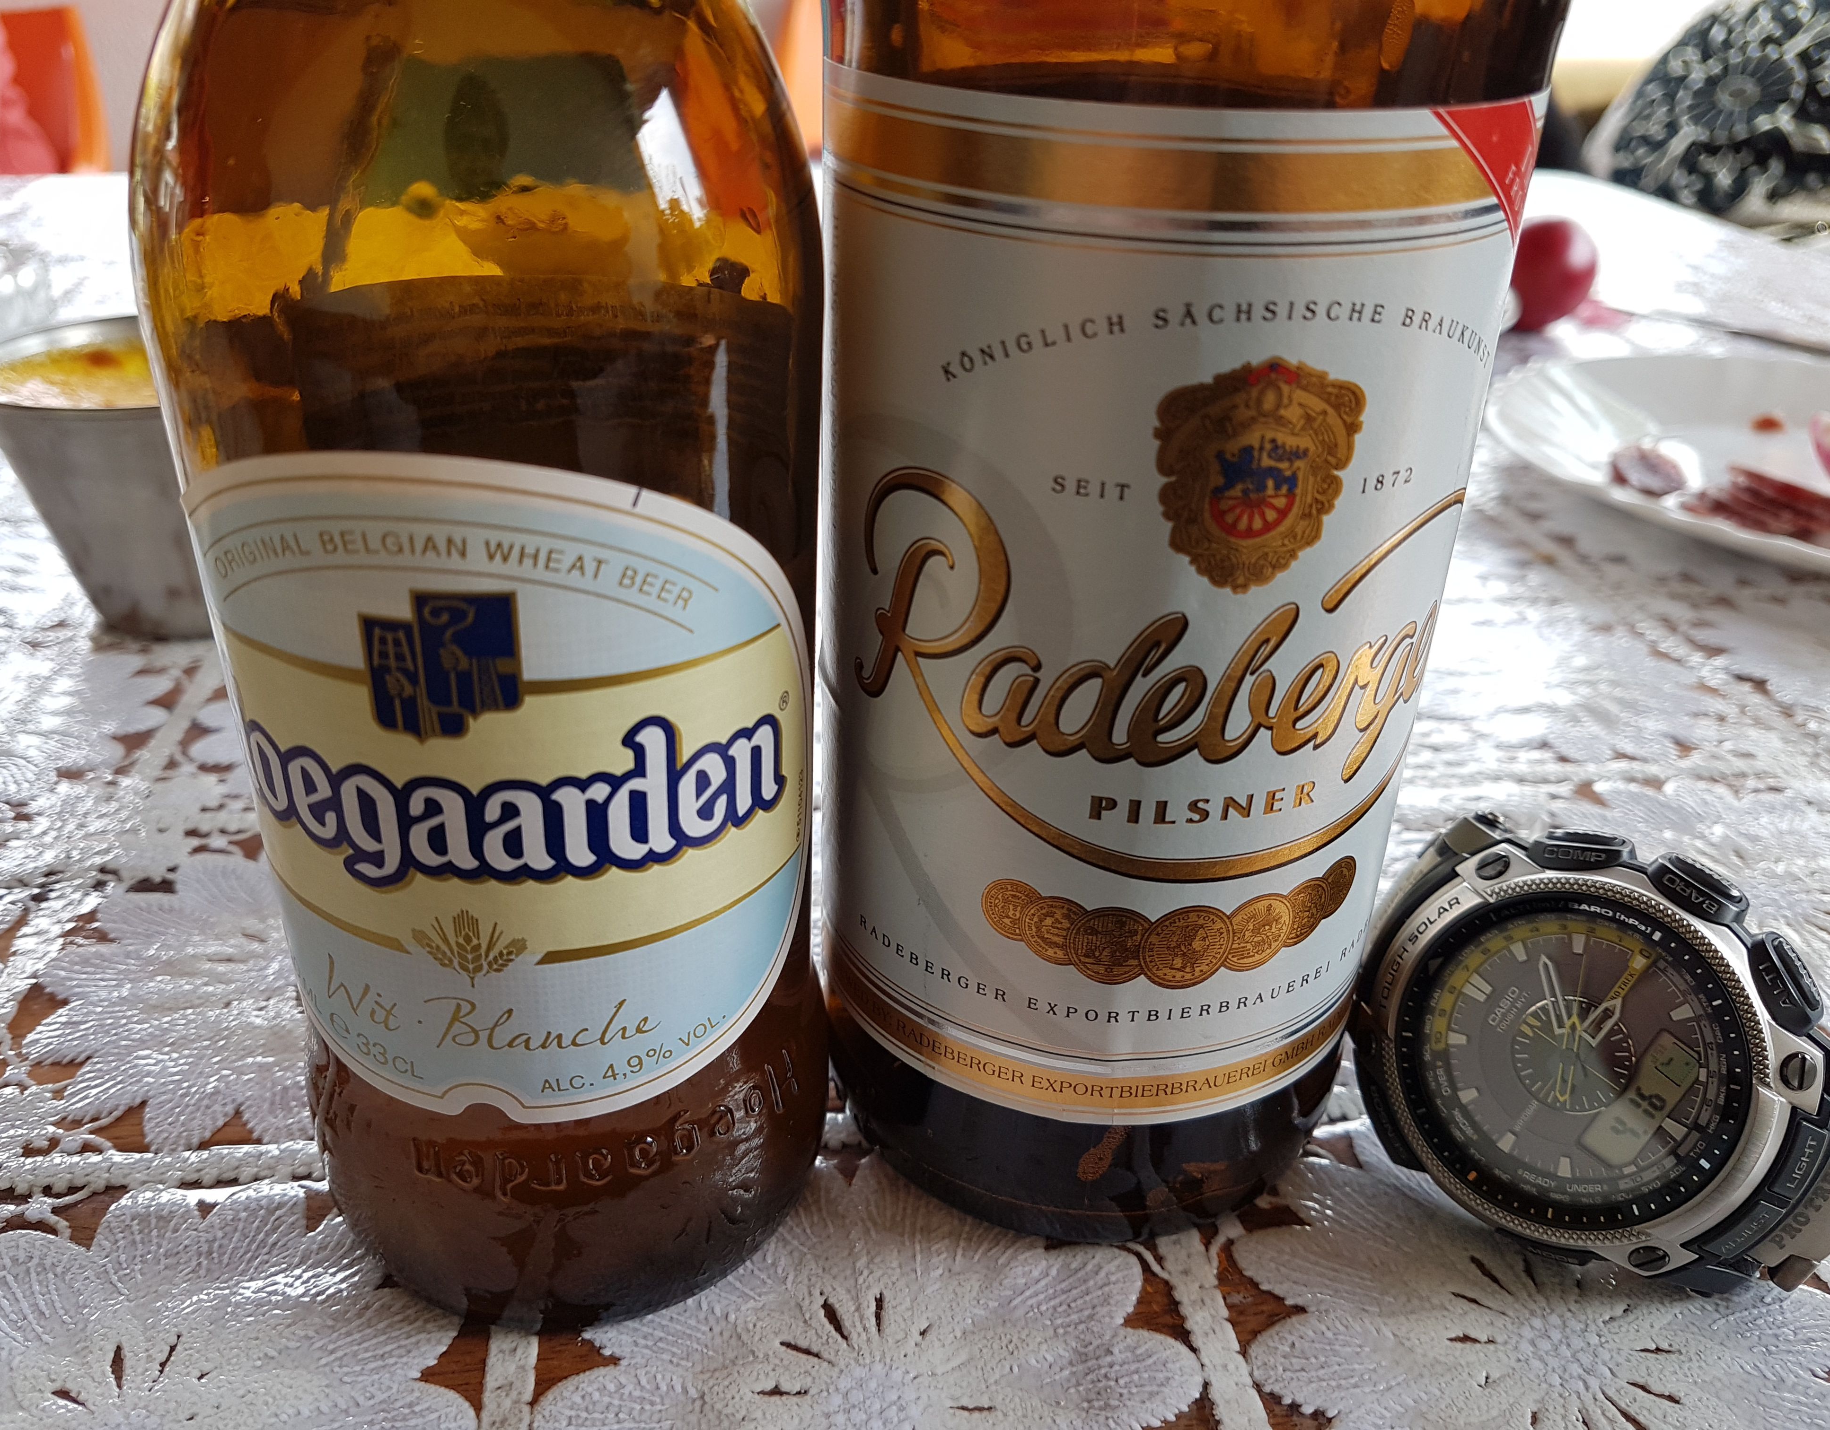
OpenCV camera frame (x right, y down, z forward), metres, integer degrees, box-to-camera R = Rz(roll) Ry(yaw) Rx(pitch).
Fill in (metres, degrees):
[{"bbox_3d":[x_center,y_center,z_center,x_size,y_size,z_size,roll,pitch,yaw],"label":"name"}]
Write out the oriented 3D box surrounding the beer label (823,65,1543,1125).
[{"bbox_3d":[0.025,-0.014,0.159,0.069,0.105,0.057,-3,29,-8],"label":"beer label"}]

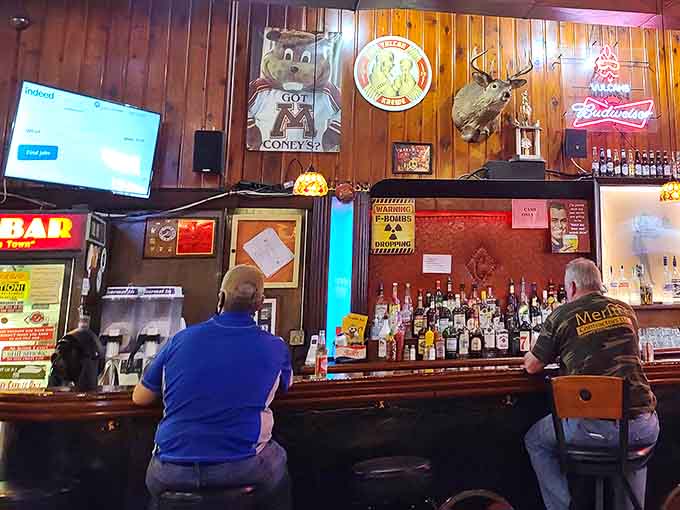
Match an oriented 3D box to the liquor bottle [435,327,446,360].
[{"bbox_3d":[0.640,0.567,3.130,0.066,0.207,0.066,2,-7,-9],"label":"liquor bottle"}]

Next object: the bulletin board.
[{"bbox_3d":[-0.512,-0.048,3.395,0.485,0.558,0.030,1,-7,-9],"label":"bulletin board"}]

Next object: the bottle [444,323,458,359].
[{"bbox_3d":[0.720,0.560,3.171,0.084,0.226,0.084,1,-7,-9],"label":"bottle"}]

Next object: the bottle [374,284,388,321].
[{"bbox_3d":[0.280,0.349,3.289,0.080,0.323,0.080,1,-7,-9],"label":"bottle"}]

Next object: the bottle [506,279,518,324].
[{"bbox_3d":[1.275,0.358,3.620,0.083,0.367,0.083,2,-7,-9],"label":"bottle"}]

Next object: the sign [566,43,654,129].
[{"bbox_3d":[2.203,-1.363,3.984,0.801,0.742,0.090,1,-7,-9],"label":"sign"}]

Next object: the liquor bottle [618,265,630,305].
[{"bbox_3d":[2.155,0.223,3.723,0.080,0.305,0.080,1,-7,-9],"label":"liquor bottle"}]

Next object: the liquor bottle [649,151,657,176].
[{"bbox_3d":[2.502,-0.726,3.931,0.061,0.232,0.061,1,-7,-9],"label":"liquor bottle"}]

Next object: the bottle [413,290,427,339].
[{"bbox_3d":[0.531,0.393,3.260,0.085,0.320,0.085,2,-7,-9],"label":"bottle"}]

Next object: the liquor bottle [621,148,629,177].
[{"bbox_3d":[2.242,-0.722,3.870,0.062,0.229,0.062,2,-7,-9],"label":"liquor bottle"}]

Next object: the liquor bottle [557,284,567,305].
[{"bbox_3d":[1.692,0.385,3.744,0.078,0.300,0.078,2,-7,-10],"label":"liquor bottle"}]

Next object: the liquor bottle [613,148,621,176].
[{"bbox_3d":[2.184,-0.728,3.880,0.061,0.237,0.061,1,-7,-9],"label":"liquor bottle"}]

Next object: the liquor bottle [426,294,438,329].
[{"bbox_3d":[0.621,0.400,3.277,0.076,0.272,0.076,1,-7,-9],"label":"liquor bottle"}]

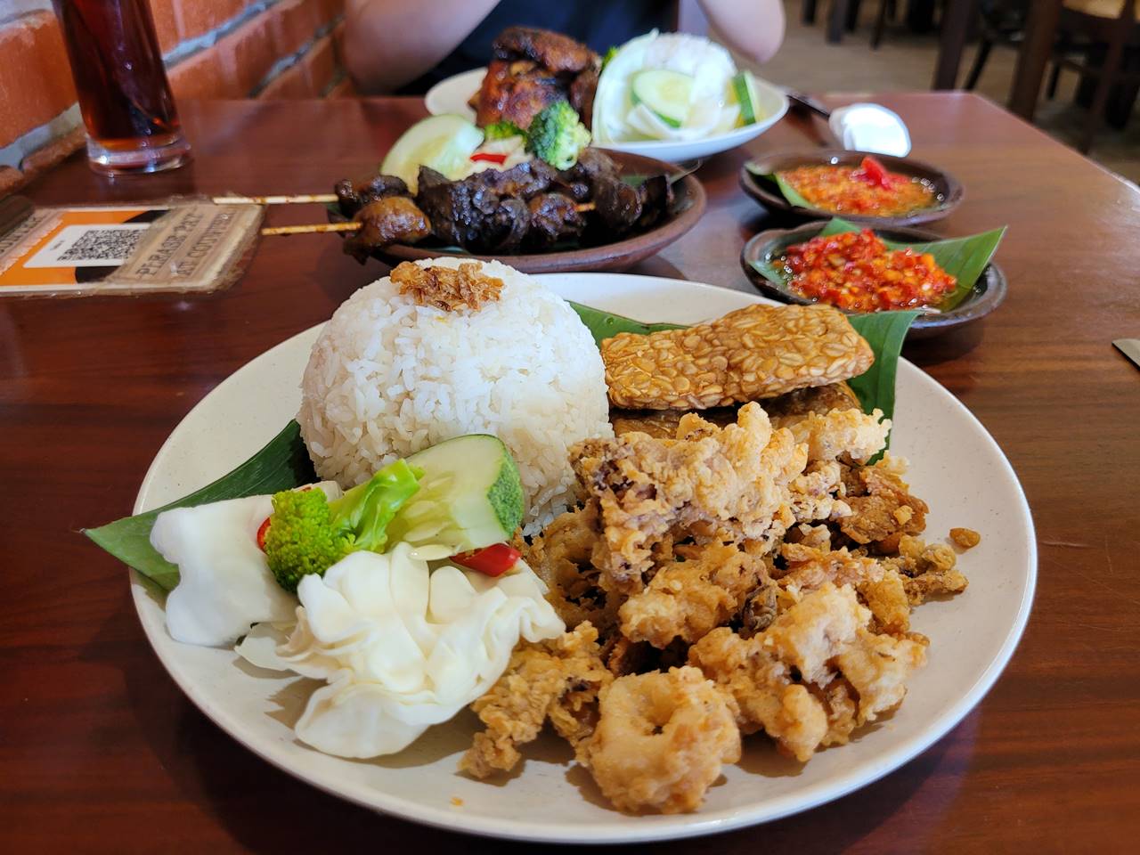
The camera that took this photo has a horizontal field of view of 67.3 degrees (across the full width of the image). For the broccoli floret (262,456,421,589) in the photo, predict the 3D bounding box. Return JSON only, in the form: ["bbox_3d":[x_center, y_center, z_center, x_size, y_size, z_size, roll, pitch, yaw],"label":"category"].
[{"bbox_3d":[-0.058,0.025,0.222,0.045,0.028,0.031,-32,44,-20],"label":"broccoli floret"}]

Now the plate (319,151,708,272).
[{"bbox_3d":[-0.027,-0.106,0.452,0.189,0.035,0.183,0,34,0],"label":"plate"}]

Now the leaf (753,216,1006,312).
[{"bbox_3d":[0.135,-0.072,0.381,0.090,0.036,0.064,23,40,30],"label":"leaf"}]

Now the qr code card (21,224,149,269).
[{"bbox_3d":[-0.265,-0.101,0.473,0.051,0.003,0.062,-4,34,-5],"label":"qr code card"}]

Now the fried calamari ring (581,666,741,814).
[{"bbox_3d":[0.018,0.067,0.186,0.035,0.019,0.031,0,34,0],"label":"fried calamari ring"}]

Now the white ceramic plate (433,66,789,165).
[{"bbox_3d":[0.026,-0.237,0.651,0.268,0.028,0.268,0,34,0],"label":"white ceramic plate"}]

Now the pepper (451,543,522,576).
[{"bbox_3d":[-0.022,0.034,0.221,0.019,0.008,0.010,-2,34,-2],"label":"pepper"}]

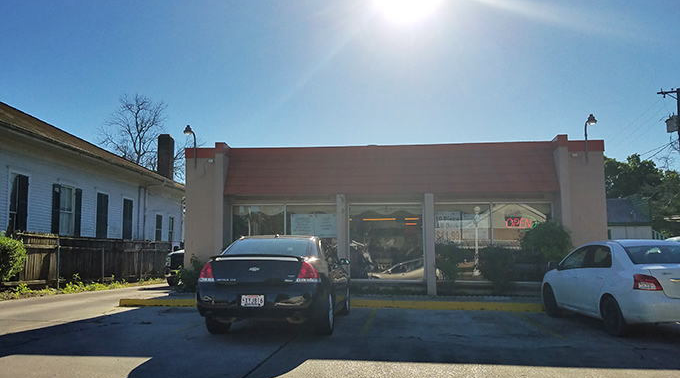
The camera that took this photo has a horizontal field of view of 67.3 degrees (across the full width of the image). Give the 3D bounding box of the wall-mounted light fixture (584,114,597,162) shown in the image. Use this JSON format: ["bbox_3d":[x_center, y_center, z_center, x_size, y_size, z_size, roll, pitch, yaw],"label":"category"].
[{"bbox_3d":[6.167,-1.243,12.573,0.280,1.150,0.580,-1,-7,6],"label":"wall-mounted light fixture"}]

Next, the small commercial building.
[{"bbox_3d":[1.708,1.336,17.403,10.790,3.930,10.000,-1,-7,6],"label":"small commercial building"}]

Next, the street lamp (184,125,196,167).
[{"bbox_3d":[-3.962,-1.139,13.533,0.280,1.130,0.580,-1,-7,6],"label":"street lamp"}]

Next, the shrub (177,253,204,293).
[{"bbox_3d":[-3.820,2.188,13.226,0.900,1.000,0.800,-1,-7,6],"label":"shrub"}]

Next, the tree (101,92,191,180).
[{"bbox_3d":[-13.978,-0.658,36.381,7.200,12.850,7.000,0,-7,0],"label":"tree"}]

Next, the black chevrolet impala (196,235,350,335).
[{"bbox_3d":[-0.867,1.555,8.920,1.870,1.490,5.090,0,-7,5],"label":"black chevrolet impala"}]

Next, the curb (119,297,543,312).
[{"bbox_3d":[-0.260,2.489,10.971,9.300,0.170,0.220,0,-7,5],"label":"curb"}]

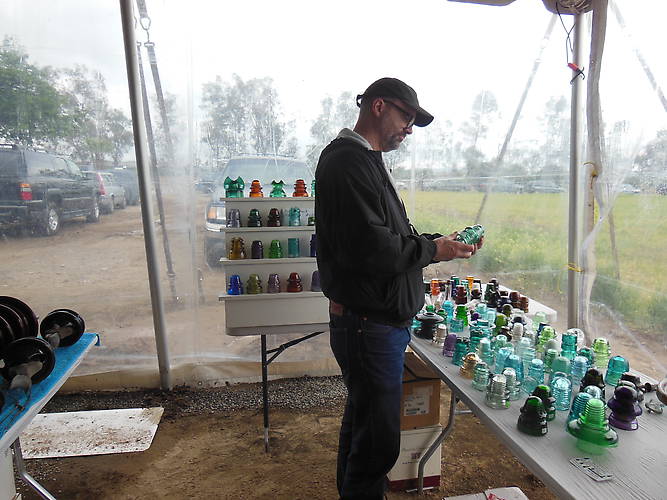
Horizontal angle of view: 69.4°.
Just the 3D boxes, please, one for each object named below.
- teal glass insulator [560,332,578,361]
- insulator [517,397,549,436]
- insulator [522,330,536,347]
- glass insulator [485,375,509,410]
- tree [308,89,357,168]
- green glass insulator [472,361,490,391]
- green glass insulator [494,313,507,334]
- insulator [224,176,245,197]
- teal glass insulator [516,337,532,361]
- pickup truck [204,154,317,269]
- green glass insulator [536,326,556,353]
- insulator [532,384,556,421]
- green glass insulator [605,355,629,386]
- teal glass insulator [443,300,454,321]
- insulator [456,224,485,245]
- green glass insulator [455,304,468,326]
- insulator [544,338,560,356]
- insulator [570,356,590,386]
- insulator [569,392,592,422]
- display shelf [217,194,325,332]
[{"bbox_3d":[0.981,0.402,1.999,0.060,0.108,0.060,0,9,0],"label":"teal glass insulator"},{"bbox_3d":[0.602,0.492,1.449,0.086,0.099,0.086,0,9,0],"label":"insulator"},{"bbox_3d":[0.872,0.407,2.135,0.068,0.093,0.068,0,7,0],"label":"insulator"},{"bbox_3d":[0.554,0.472,1.615,0.072,0.099,0.072,0,8,0],"label":"glass insulator"},{"bbox_3d":[0.350,-11.200,52.000,7.000,12.000,7.000,0,7,0],"label":"tree"},{"bbox_3d":[0.536,0.456,1.744,0.061,0.096,0.061,0,8,0],"label":"green glass insulator"},{"bbox_3d":[0.791,0.355,2.279,0.069,0.101,0.069,0,8,0],"label":"green glass insulator"},{"bbox_3d":[-0.594,-0.376,2.900,0.122,0.126,0.105,-1,7,-10],"label":"insulator"},{"bbox_3d":[0.764,0.404,1.921,0.069,0.101,0.069,0,8,0],"label":"teal glass insulator"},{"bbox_3d":[-1.335,-0.950,9.957,2.000,1.920,5.600,-2,8,-9],"label":"pickup truck"},{"bbox_3d":[0.910,0.383,2.052,0.079,0.105,0.079,0,8,0],"label":"green glass insulator"},{"bbox_3d":[0.662,0.480,1.532,0.086,0.096,0.086,0,9,0],"label":"insulator"},{"bbox_3d":[1.062,0.448,1.800,0.079,0.101,0.079,0,7,0],"label":"green glass insulator"},{"bbox_3d":[0.611,0.321,2.549,0.064,0.100,0.064,0,9,0],"label":"teal glass insulator"},{"bbox_3d":[0.508,-0.055,1.780,0.105,0.072,0.072,-26,0,-12],"label":"insulator"},{"bbox_3d":[0.650,0.334,2.430,0.068,0.104,0.068,0,8,0],"label":"green glass insulator"},{"bbox_3d":[0.909,0.421,1.990,0.068,0.095,0.068,0,8,0],"label":"insulator"},{"bbox_3d":[0.917,0.447,1.784,0.068,0.102,0.068,0,7,0],"label":"insulator"},{"bbox_3d":[0.778,0.494,1.500,0.080,0.093,0.080,0,8,0],"label":"insulator"},{"bbox_3d":[-0.255,0.036,2.626,0.700,0.640,0.450,-1,9,-9],"label":"display shelf"}]

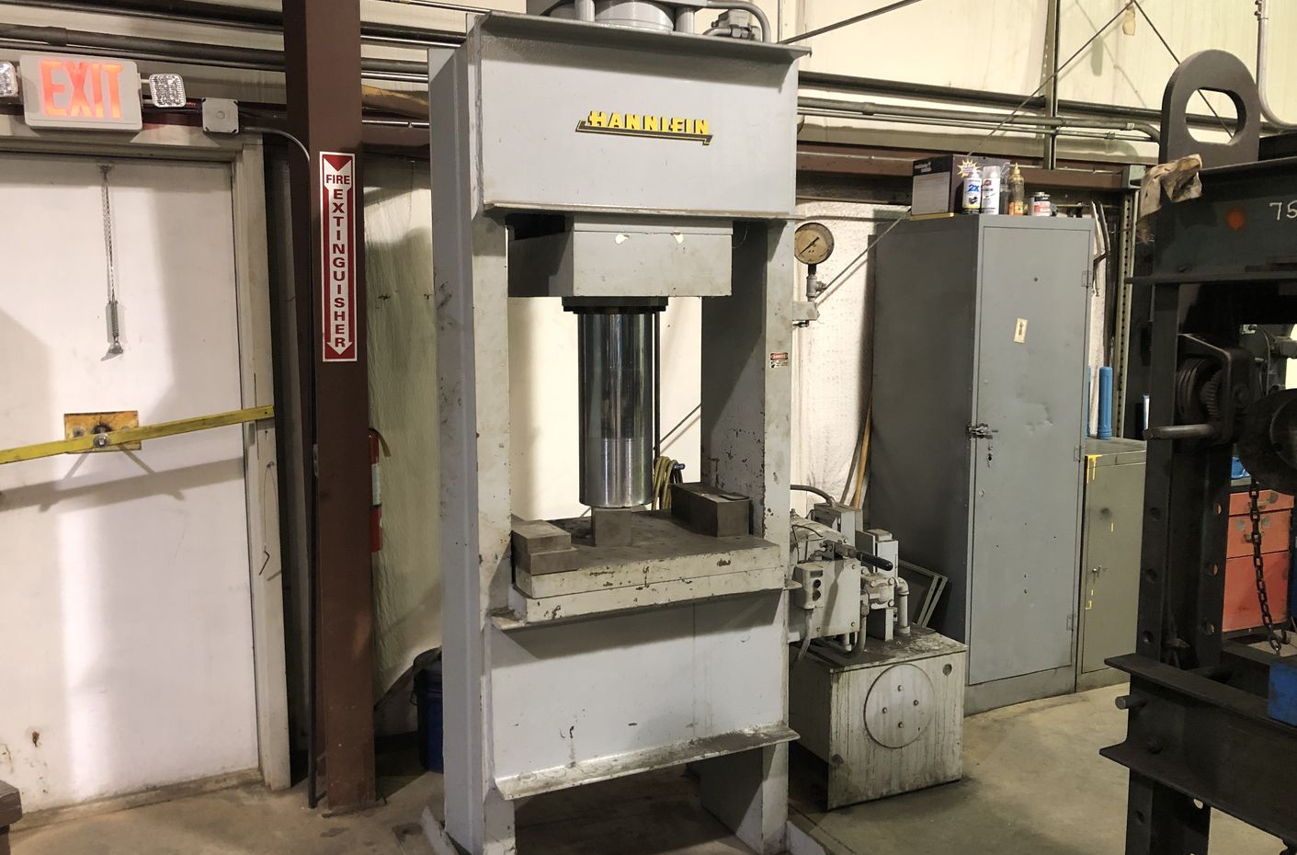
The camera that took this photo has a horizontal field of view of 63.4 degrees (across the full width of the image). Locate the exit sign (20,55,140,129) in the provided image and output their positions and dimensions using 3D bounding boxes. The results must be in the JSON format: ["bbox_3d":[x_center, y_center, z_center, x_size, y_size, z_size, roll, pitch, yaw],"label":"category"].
[{"bbox_3d":[-1.690,-0.991,3.125,0.305,0.195,0.050,-3,7,-27],"label":"exit sign"}]

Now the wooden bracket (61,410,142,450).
[{"bbox_3d":[-1.684,0.014,3.237,0.200,0.114,0.042,-3,7,-28],"label":"wooden bracket"}]

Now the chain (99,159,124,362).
[{"bbox_3d":[-1.635,-0.507,3.195,0.045,0.575,0.035,-3,7,-27],"label":"chain"}]

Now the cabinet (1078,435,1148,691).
[{"bbox_3d":[1.966,0.571,4.663,0.619,0.997,0.466,-3,7,-25],"label":"cabinet"}]

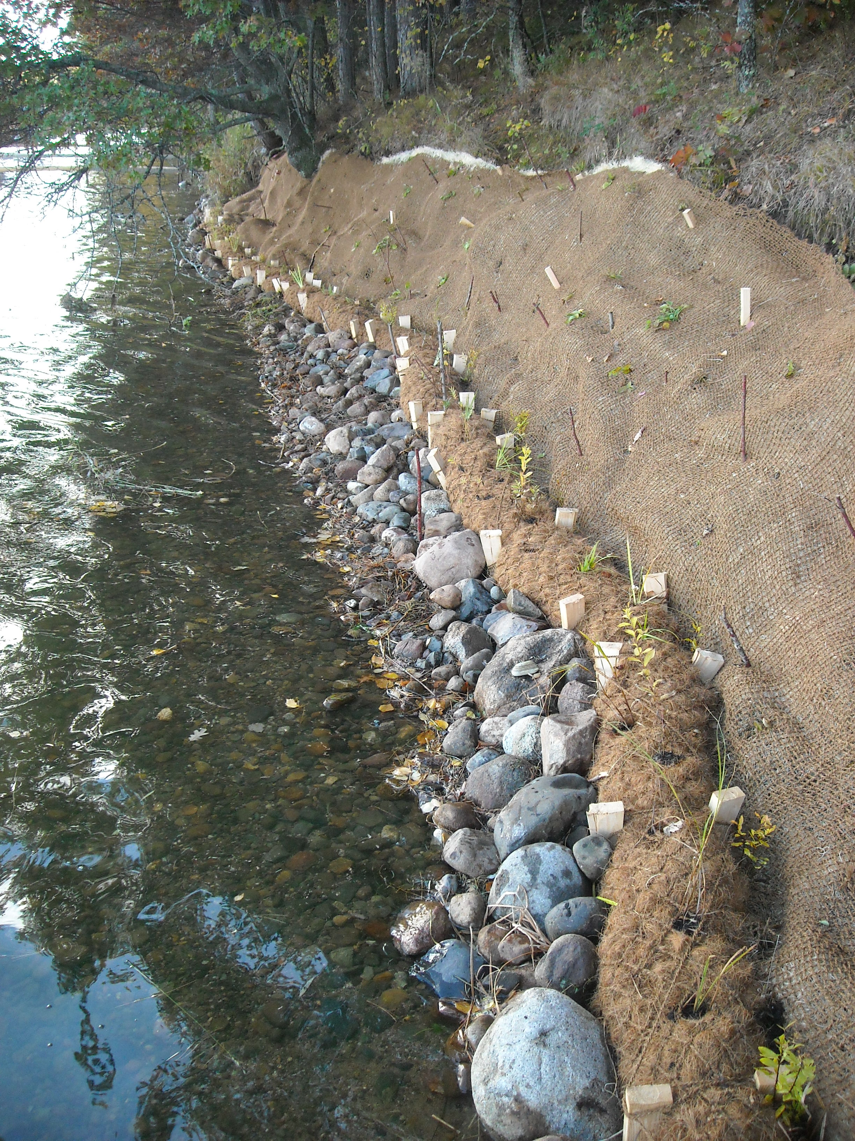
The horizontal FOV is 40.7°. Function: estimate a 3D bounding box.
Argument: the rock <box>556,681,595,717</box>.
[{"bbox_3d":[0.468,0.412,3.614,0.135,0.125,0.135,0,21,0],"label":"rock"}]

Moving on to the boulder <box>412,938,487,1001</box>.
[{"bbox_3d":[0.056,0.947,2.738,0.170,0.115,0.150,-8,22,-21],"label":"boulder"}]

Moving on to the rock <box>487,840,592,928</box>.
[{"bbox_3d":[0.267,0.769,2.776,0.250,0.190,0.245,0,21,0],"label":"rock"}]

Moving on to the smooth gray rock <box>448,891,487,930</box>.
[{"bbox_3d":[0.105,0.891,3.019,0.101,0.098,0.095,0,21,0],"label":"smooth gray rock"}]

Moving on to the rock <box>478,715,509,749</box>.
[{"bbox_3d":[0.212,0.506,3.592,0.110,0.100,0.115,0,21,0],"label":"rock"}]

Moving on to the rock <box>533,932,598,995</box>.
[{"bbox_3d":[0.329,0.931,2.719,0.160,0.140,0.152,-7,22,-19],"label":"rock"}]

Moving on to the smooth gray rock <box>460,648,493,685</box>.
[{"bbox_3d":[0.185,0.349,4.268,0.100,0.112,0.150,20,28,41],"label":"smooth gray rock"}]

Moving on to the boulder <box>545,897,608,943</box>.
[{"bbox_3d":[0.373,0.871,2.875,0.164,0.101,0.123,-4,21,-9],"label":"boulder"}]

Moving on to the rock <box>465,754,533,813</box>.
[{"bbox_3d":[0.210,0.614,3.288,0.205,0.150,0.190,0,21,0],"label":"rock"}]

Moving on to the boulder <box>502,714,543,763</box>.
[{"bbox_3d":[0.310,0.544,3.704,0.145,0.152,0.140,-4,21,-9],"label":"boulder"}]

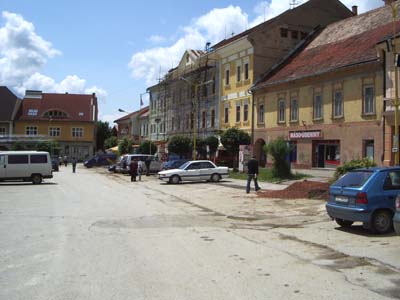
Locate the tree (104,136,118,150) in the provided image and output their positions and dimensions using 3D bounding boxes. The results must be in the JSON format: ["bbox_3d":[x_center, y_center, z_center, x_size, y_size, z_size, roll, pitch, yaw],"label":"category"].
[{"bbox_3d":[-16.739,0.217,83.953,3.400,5.600,3.400,1,-1,-30],"label":"tree"}]

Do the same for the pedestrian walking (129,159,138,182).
[{"bbox_3d":[-4.520,1.400,29.800,0.550,1.580,0.380,1,-1,-14],"label":"pedestrian walking"}]

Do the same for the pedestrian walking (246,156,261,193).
[{"bbox_3d":[2.510,1.180,20.600,0.550,1.740,0.620,0,-2,44],"label":"pedestrian walking"}]

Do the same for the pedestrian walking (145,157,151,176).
[{"bbox_3d":[-4.787,1.557,40.485,0.520,1.730,0.380,0,-1,6],"label":"pedestrian walking"}]

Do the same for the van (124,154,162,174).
[{"bbox_3d":[-5.350,1.360,42.000,4.500,1.830,1.800,1,-1,-33],"label":"van"}]

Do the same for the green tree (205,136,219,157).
[{"bbox_3d":[1.179,0.447,44.970,1.700,3.600,1.700,0,-1,0],"label":"green tree"}]

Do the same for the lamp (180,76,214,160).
[{"bbox_3d":[-0.280,-2.060,38.000,3.100,8.300,0.400,1,-1,-23],"label":"lamp"}]

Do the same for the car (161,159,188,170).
[{"bbox_3d":[-1.306,1.529,37.000,4.100,1.450,1.680,0,-1,-26],"label":"car"}]

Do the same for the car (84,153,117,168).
[{"bbox_3d":[-14.611,1.901,65.000,4.700,1.850,1.820,0,-1,-22],"label":"car"}]

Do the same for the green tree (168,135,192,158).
[{"bbox_3d":[-2.164,0.349,49.467,2.800,3.900,2.800,0,-1,0],"label":"green tree"}]

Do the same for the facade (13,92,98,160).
[{"bbox_3d":[-26.900,-3.800,84.400,14.600,13.800,11.000,1,-1,-9],"label":"facade"}]

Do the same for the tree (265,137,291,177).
[{"bbox_3d":[5.130,0.480,28.800,1.800,2.750,1.800,1,-1,0],"label":"tree"}]

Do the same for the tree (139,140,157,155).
[{"bbox_3d":[-7.293,0.680,60.966,2.600,4.000,2.600,0,-1,-27],"label":"tree"}]

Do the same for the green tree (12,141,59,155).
[{"bbox_3d":[-25.692,0.707,68.963,7.200,4.400,3.600,0,-1,0],"label":"green tree"}]

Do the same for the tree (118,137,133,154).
[{"bbox_3d":[-10.200,0.360,60.000,1.950,4.000,1.950,1,-1,0],"label":"tree"}]

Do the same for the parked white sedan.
[{"bbox_3d":[-0.420,1.380,28.100,4.450,1.410,1.690,-1,-1,-18],"label":"parked white sedan"}]

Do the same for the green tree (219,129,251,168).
[{"bbox_3d":[3.242,-0.008,38.968,2.650,3.750,2.650,0,-1,0],"label":"green tree"}]

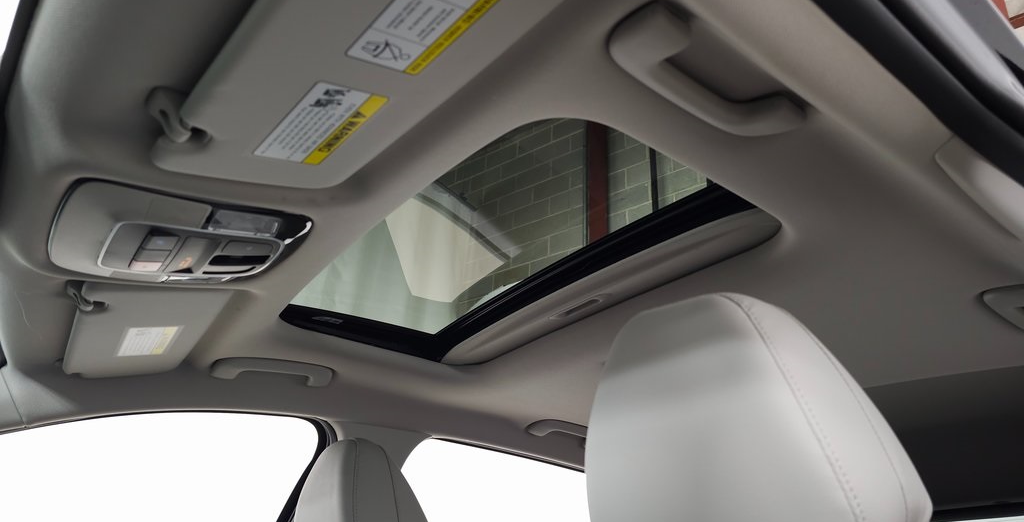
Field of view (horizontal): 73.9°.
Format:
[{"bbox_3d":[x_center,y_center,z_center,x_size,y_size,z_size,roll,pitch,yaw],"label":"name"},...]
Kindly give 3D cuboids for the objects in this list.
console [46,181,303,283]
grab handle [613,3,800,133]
[{"bbox_3d":[-0.354,-0.028,0.727,0.205,0.038,0.212,7,-25,-38],"label":"console"},{"bbox_3d":[0.162,-0.142,0.527,0.207,0.040,0.053,14,-29,-39],"label":"grab handle"}]

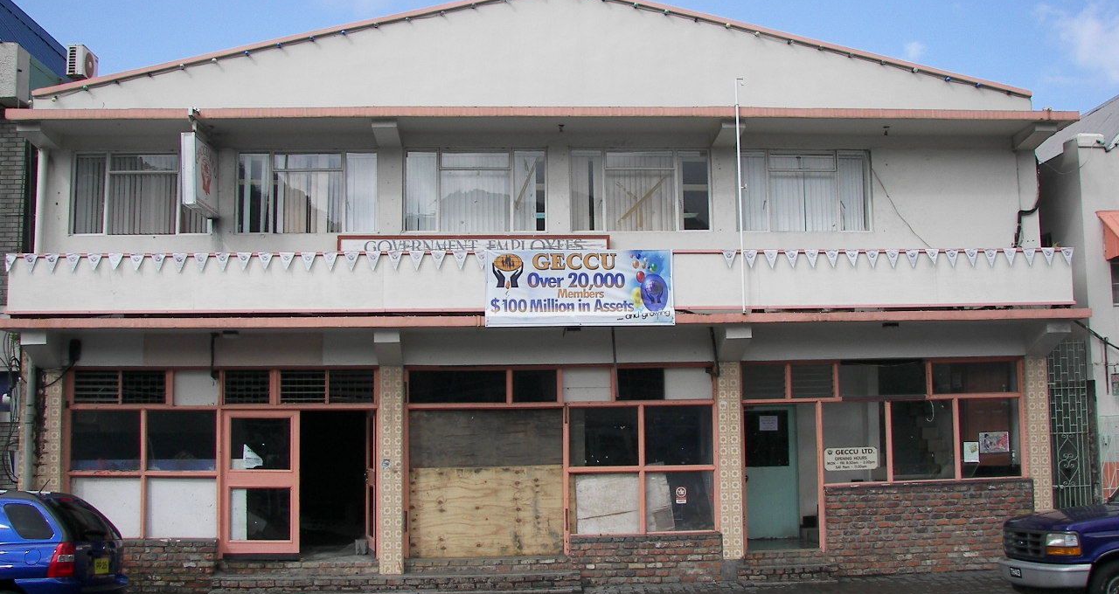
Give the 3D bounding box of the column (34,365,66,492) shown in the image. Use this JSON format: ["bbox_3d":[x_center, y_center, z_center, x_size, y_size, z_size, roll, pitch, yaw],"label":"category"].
[{"bbox_3d":[-6.661,2.287,15.317,0.316,2.707,0.320,0,-6,-4],"label":"column"}]

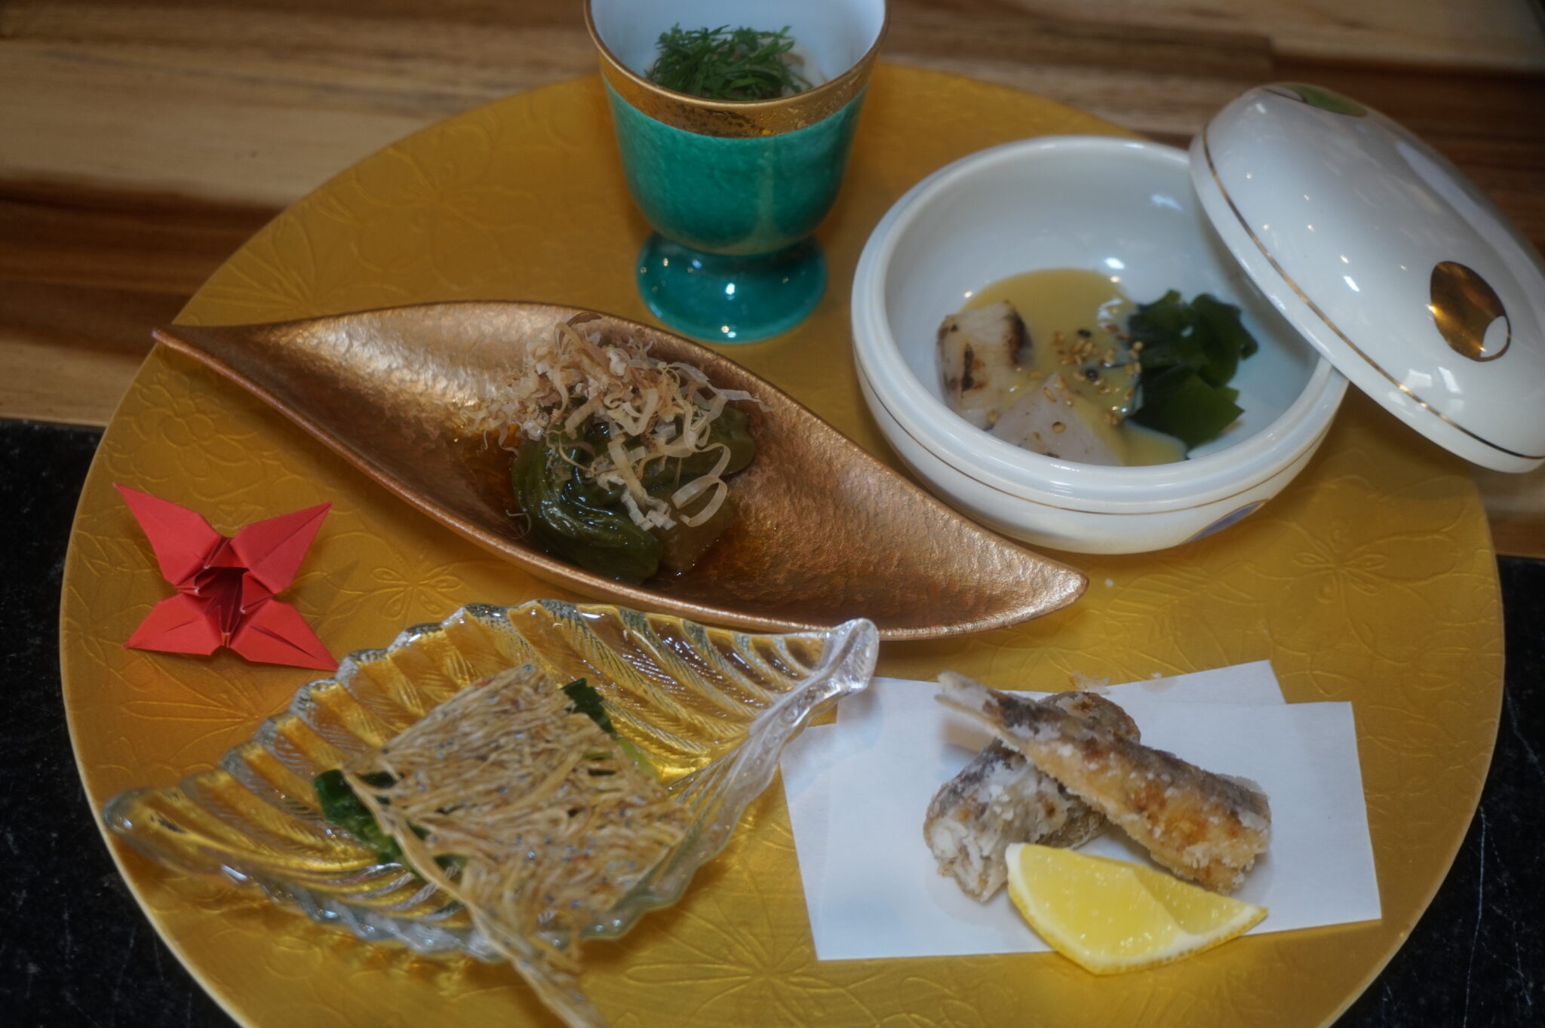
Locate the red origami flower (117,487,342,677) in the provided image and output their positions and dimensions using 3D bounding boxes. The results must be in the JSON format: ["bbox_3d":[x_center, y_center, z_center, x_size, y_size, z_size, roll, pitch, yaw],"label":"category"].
[{"bbox_3d":[-0.123,0.017,0.438,0.054,0.021,0.050,-3,53,-3],"label":"red origami flower"}]

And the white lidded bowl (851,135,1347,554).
[{"bbox_3d":[0.075,-0.035,0.463,0.116,0.047,0.116,0,53,0],"label":"white lidded bowl"}]

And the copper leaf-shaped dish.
[{"bbox_3d":[-0.039,-0.004,0.446,0.223,0.035,0.071,20,55,14],"label":"copper leaf-shaped dish"}]

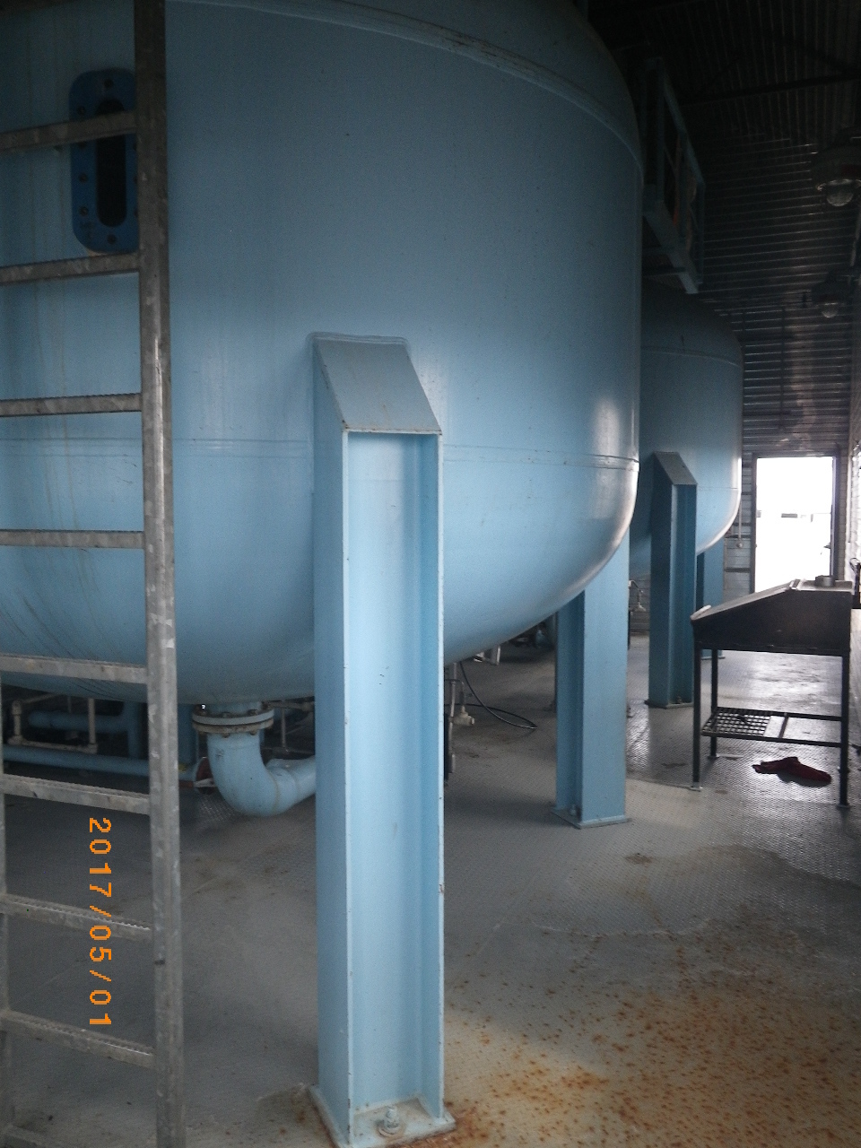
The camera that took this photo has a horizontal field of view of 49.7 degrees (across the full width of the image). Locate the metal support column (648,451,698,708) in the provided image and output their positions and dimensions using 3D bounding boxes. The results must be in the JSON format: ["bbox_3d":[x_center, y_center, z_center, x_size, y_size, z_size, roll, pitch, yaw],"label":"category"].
[{"bbox_3d":[1.929,0.036,7.373,0.277,1.994,0.277,-2,4,-23],"label":"metal support column"}]

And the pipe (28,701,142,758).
[{"bbox_3d":[-2.048,0.882,5.514,0.868,0.360,0.125,2,4,22],"label":"pipe"}]

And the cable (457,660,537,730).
[{"bbox_3d":[0.439,0.821,6.870,0.648,0.522,0.648,0,4,0],"label":"cable"}]

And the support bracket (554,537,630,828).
[{"bbox_3d":[0.814,0.233,4.668,0.277,1.994,0.277,-2,4,-23],"label":"support bracket"}]

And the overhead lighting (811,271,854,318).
[{"bbox_3d":[3.833,-2.678,8.874,0.376,0.449,0.366,2,4,22],"label":"overhead lighting"}]

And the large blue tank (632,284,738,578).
[{"bbox_3d":[1.246,-1.359,8.905,3.318,3.010,3.318,2,4,22],"label":"large blue tank"}]

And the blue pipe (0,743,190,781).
[{"bbox_3d":[-2.012,1.086,5.378,1.421,0.091,0.091,2,4,22],"label":"blue pipe"}]

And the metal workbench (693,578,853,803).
[{"bbox_3d":[1.949,0.620,5.314,0.820,1.129,0.763,2,4,22],"label":"metal workbench"}]

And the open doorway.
[{"bbox_3d":[4.260,-0.290,10.911,0.857,2.132,0.146,2,4,22],"label":"open doorway"}]

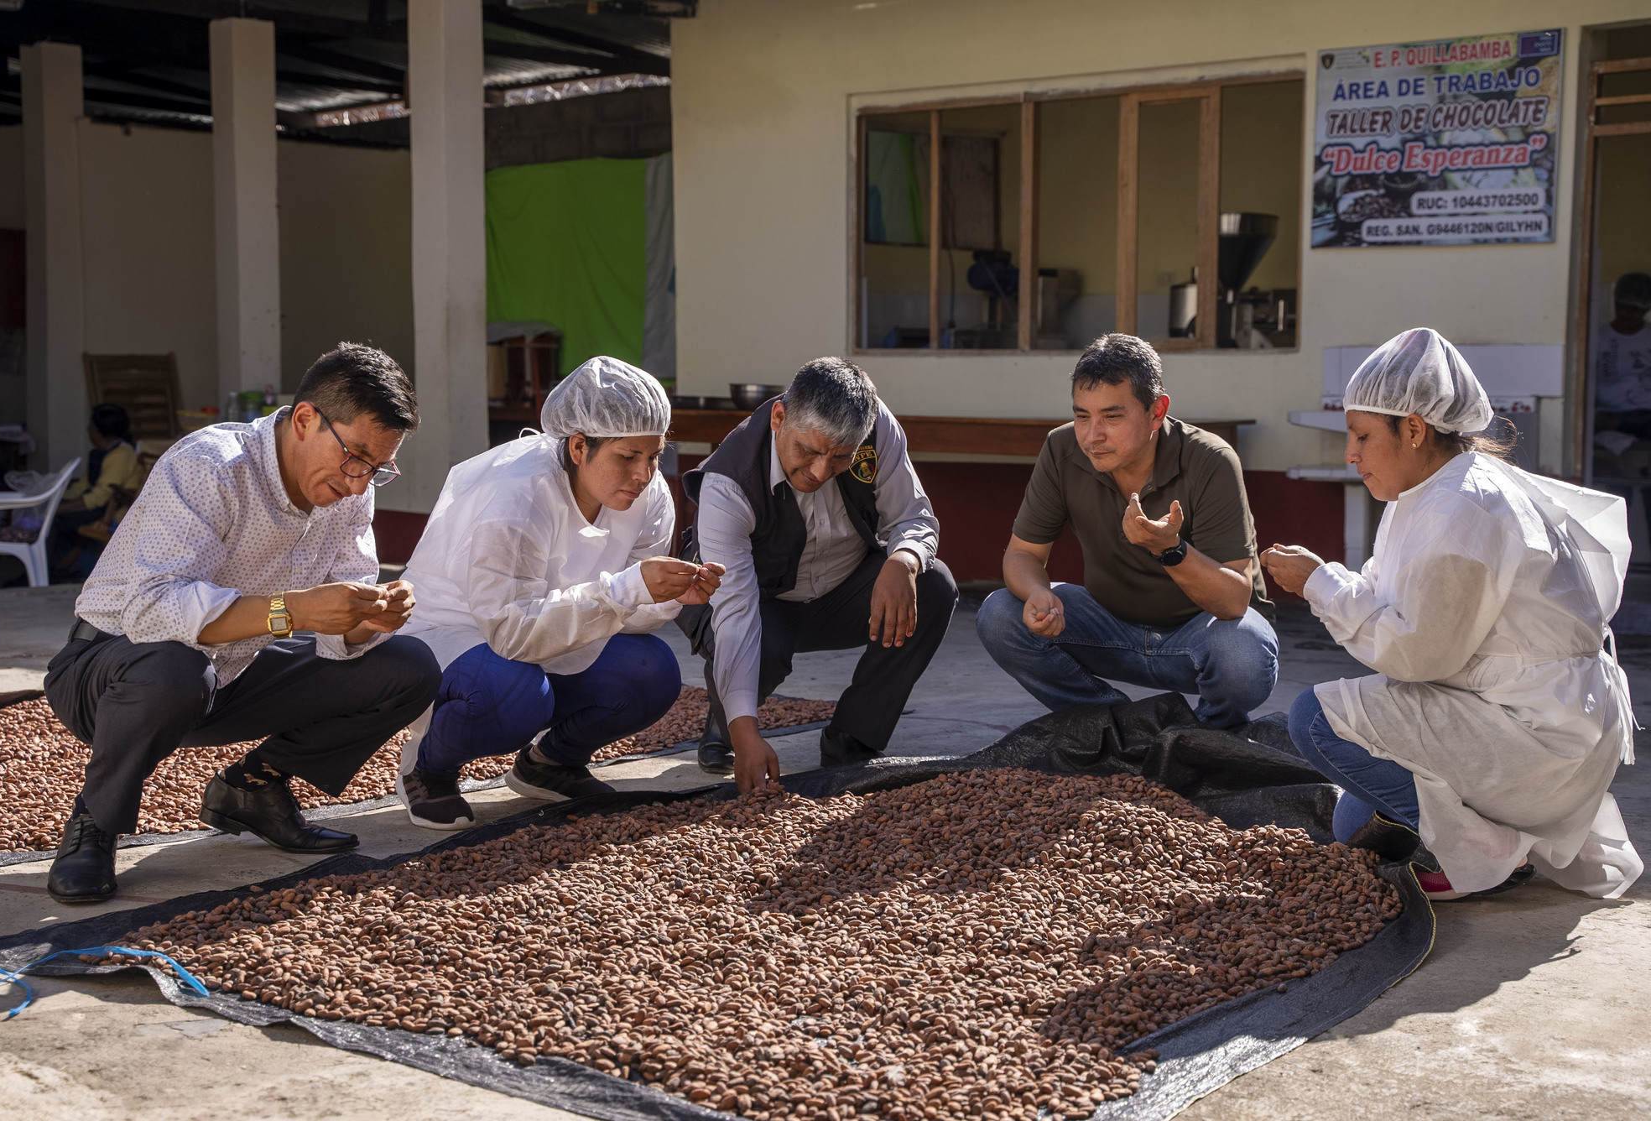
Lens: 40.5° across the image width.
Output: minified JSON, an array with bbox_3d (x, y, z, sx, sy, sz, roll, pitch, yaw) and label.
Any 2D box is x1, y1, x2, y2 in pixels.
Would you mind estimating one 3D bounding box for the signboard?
[{"bbox_3d":[2.304,-1.582,8.490,0.955,0.775,0.030,3,6,35],"label":"signboard"}]

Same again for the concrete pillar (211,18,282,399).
[{"bbox_3d":[-3.114,-1.412,12.068,0.220,3.011,0.272,4,6,38],"label":"concrete pillar"}]

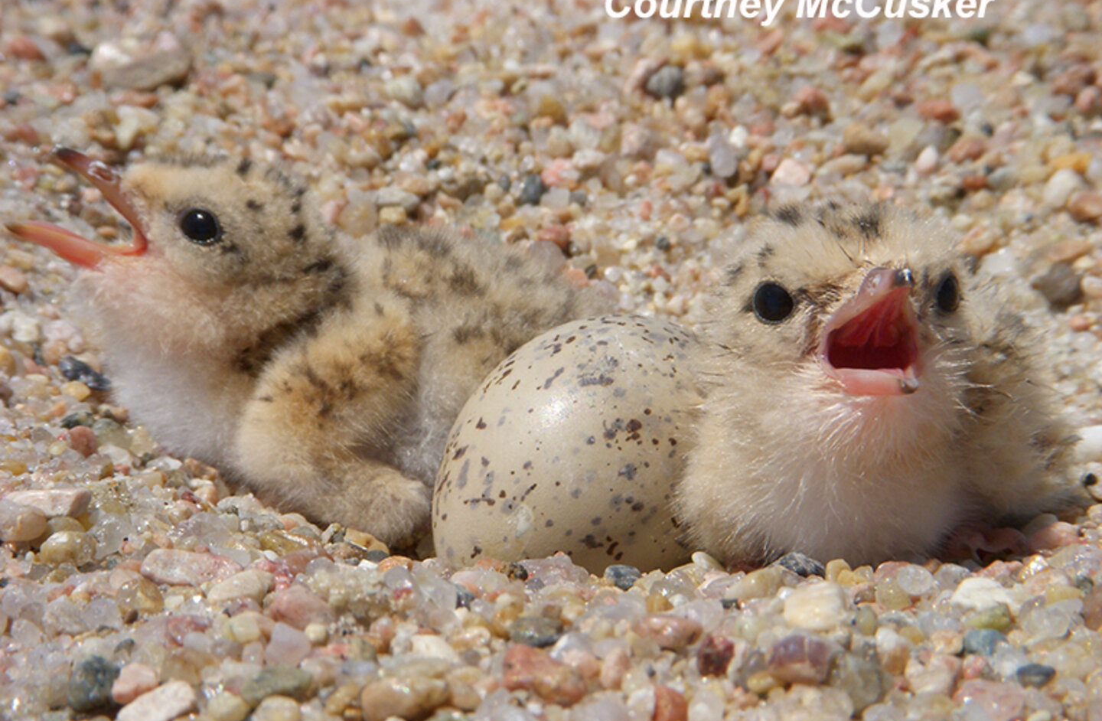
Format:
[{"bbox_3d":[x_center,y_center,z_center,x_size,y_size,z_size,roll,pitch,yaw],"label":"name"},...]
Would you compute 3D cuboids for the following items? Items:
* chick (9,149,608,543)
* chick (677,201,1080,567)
[{"bbox_3d":[-0.020,-0.004,0.304,0.050,0.030,0.028,-3,20,-9],"label":"chick"},{"bbox_3d":[0.028,-0.002,0.303,0.029,0.028,0.042,3,20,9],"label":"chick"}]

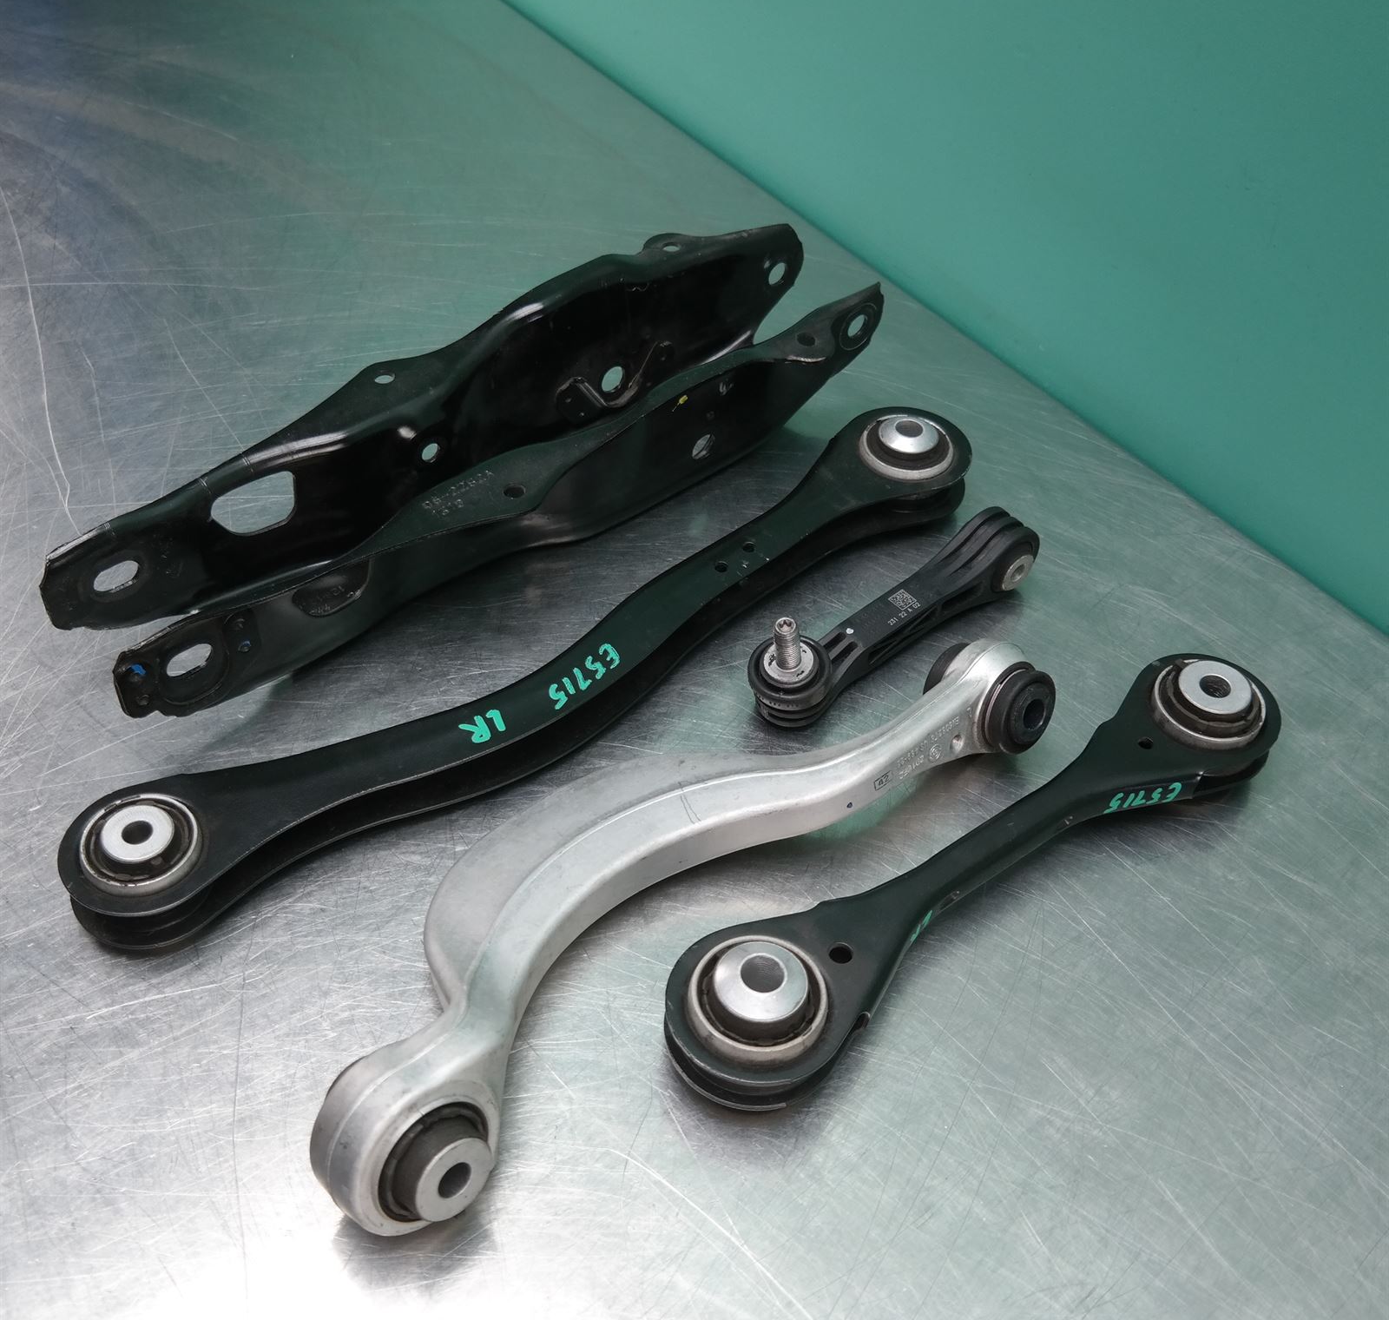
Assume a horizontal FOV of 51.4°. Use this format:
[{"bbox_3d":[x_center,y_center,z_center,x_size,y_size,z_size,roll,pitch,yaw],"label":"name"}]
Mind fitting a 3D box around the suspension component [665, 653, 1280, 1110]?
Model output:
[{"bbox_3d":[0.120,0.073,0.557,0.308,0.062,0.063,-28,55,-27],"label":"suspension component"}]

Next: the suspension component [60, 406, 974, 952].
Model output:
[{"bbox_3d":[-0.044,-0.009,0.632,0.465,0.048,0.077,-29,55,-28],"label":"suspension component"}]

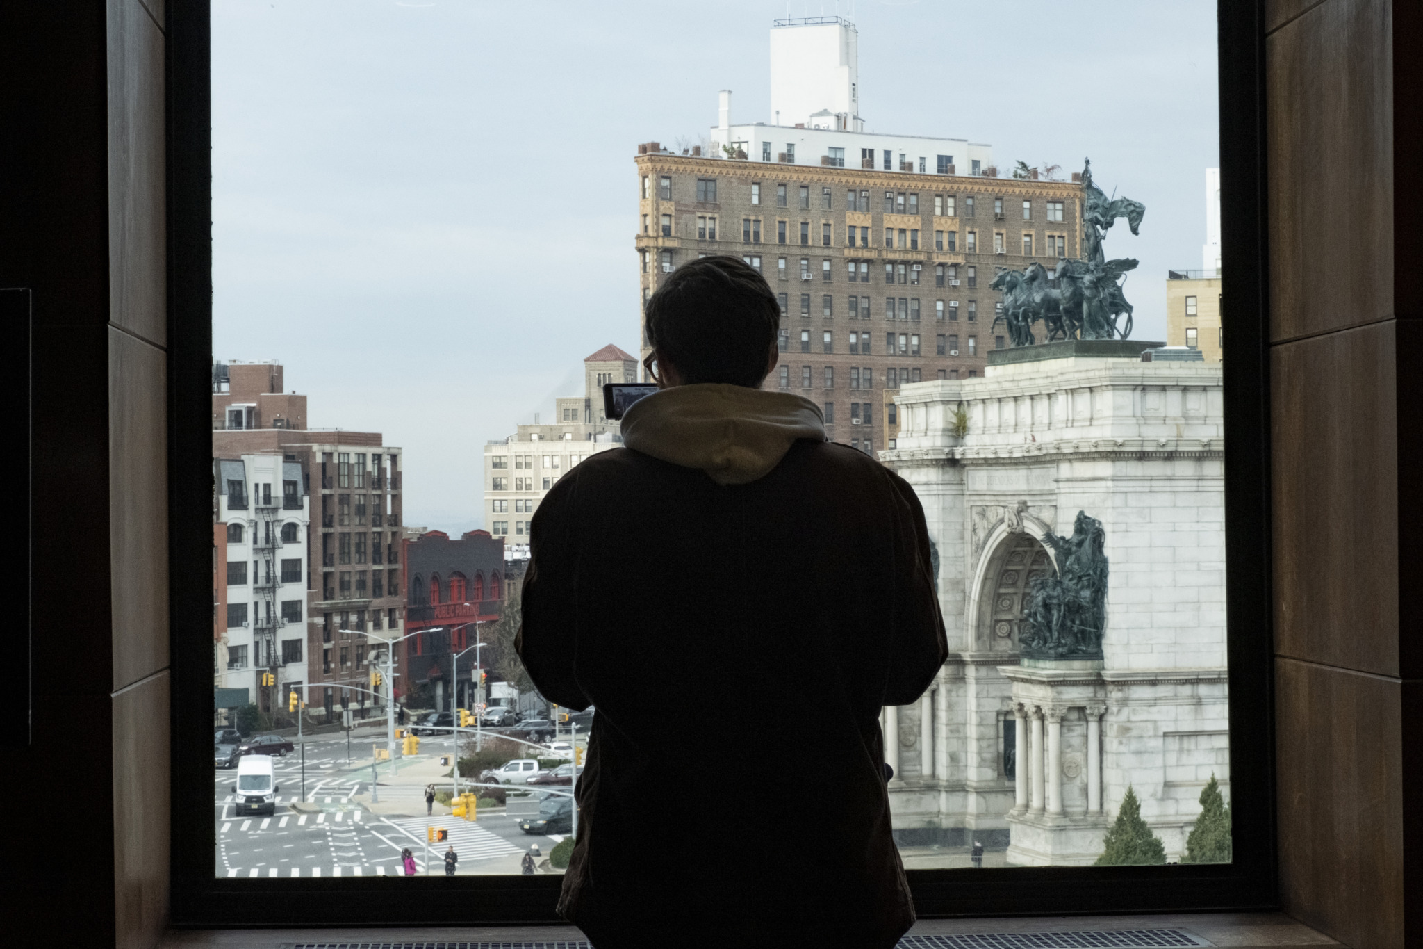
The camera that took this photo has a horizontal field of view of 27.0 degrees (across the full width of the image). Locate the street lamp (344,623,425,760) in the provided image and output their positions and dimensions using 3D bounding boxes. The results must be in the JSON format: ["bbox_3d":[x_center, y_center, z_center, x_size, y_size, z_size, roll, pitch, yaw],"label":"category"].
[{"bbox_3d":[-19.471,13.904,181.041,6.300,9.000,0.500,0,-1,-7],"label":"street lamp"}]

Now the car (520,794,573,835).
[{"bbox_3d":[-7.160,17.191,150.119,4.700,1.580,1.860,0,-1,-45],"label":"car"}]

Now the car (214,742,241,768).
[{"bbox_3d":[-32.900,19.016,200.500,1.830,1.500,4.600,0,-1,1],"label":"car"}]

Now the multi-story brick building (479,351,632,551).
[{"bbox_3d":[-19.600,4.200,428.000,23.000,44.000,20.000,-1,-1,12],"label":"multi-story brick building"}]

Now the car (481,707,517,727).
[{"bbox_3d":[-16.939,19.284,238.200,1.820,1.540,4.500,0,-1,13],"label":"car"}]

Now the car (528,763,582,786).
[{"bbox_3d":[-8.316,17.643,173.222,4.750,1.460,1.840,0,-1,-21],"label":"car"}]

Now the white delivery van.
[{"bbox_3d":[-24.400,16.667,158.986,2.200,2.720,6.000,0,-1,-8],"label":"white delivery van"}]

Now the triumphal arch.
[{"bbox_3d":[17.434,5.700,145.481,13.000,24.000,26.400,0,-1,-19],"label":"triumphal arch"}]

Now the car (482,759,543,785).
[{"bbox_3d":[-11.350,18.096,180.000,5.250,1.770,1.870,0,-1,-10],"label":"car"}]

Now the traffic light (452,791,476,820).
[{"bbox_3d":[-8.930,11.970,107.000,0.850,1.050,0.650,0,-1,-3],"label":"traffic light"}]

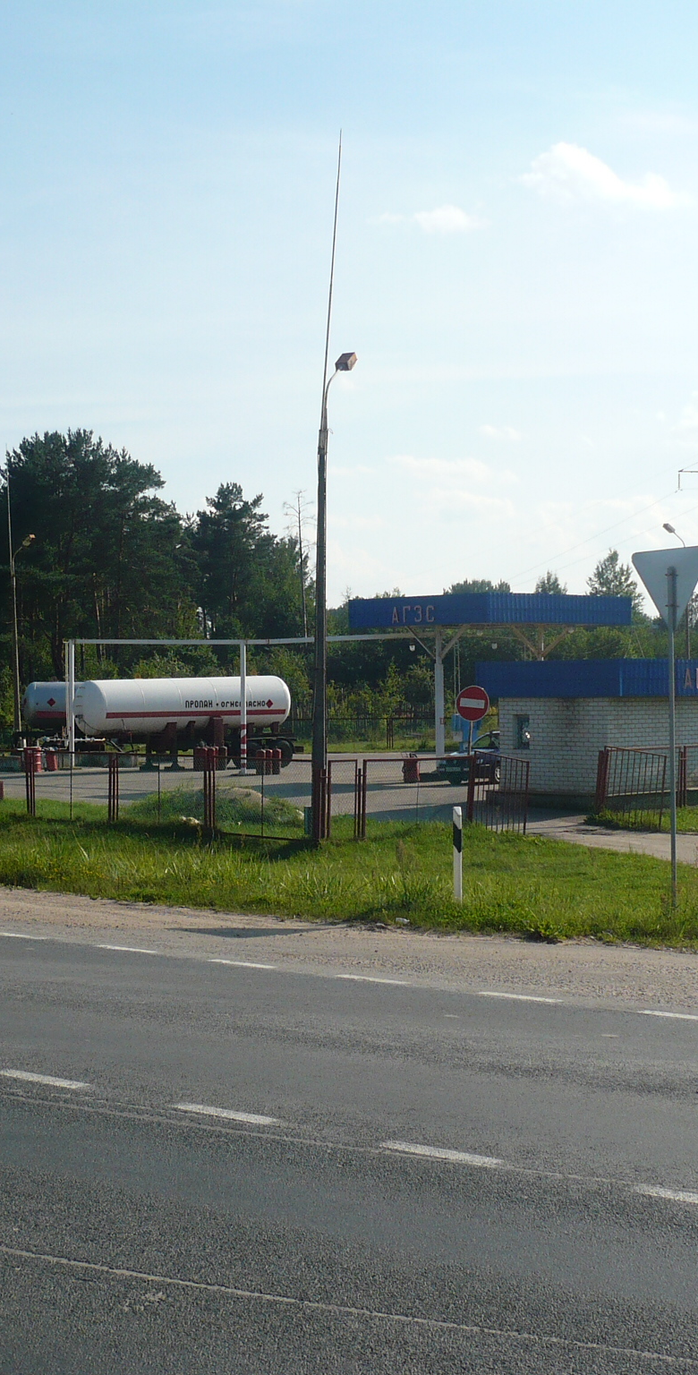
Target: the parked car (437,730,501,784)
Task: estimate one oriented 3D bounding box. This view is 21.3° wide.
[{"bbox_3d":[4.505,1.934,52.405,1.720,1.420,4.400,0,0,43],"label":"parked car"}]

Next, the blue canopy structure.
[{"bbox_3d":[4.323,-2.205,55.973,5.290,0.857,7.020,0,0,43],"label":"blue canopy structure"}]

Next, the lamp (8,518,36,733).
[{"bbox_3d":[-12.796,-2.143,72.000,1.150,9.900,0.450,0,0,37],"label":"lamp"}]

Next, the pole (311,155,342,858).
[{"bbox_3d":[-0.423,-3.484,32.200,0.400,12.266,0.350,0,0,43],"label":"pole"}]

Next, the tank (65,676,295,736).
[{"bbox_3d":[-5.829,0.603,65.600,1.860,1.860,9.400,0,0,44],"label":"tank"}]

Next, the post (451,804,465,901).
[{"bbox_3d":[0.940,1.443,15.900,0.070,0.848,0.120,0,0,-41],"label":"post"}]

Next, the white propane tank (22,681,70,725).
[{"bbox_3d":[-8.771,0.680,71.972,8.000,1.800,1.800,0,0,-30],"label":"white propane tank"}]

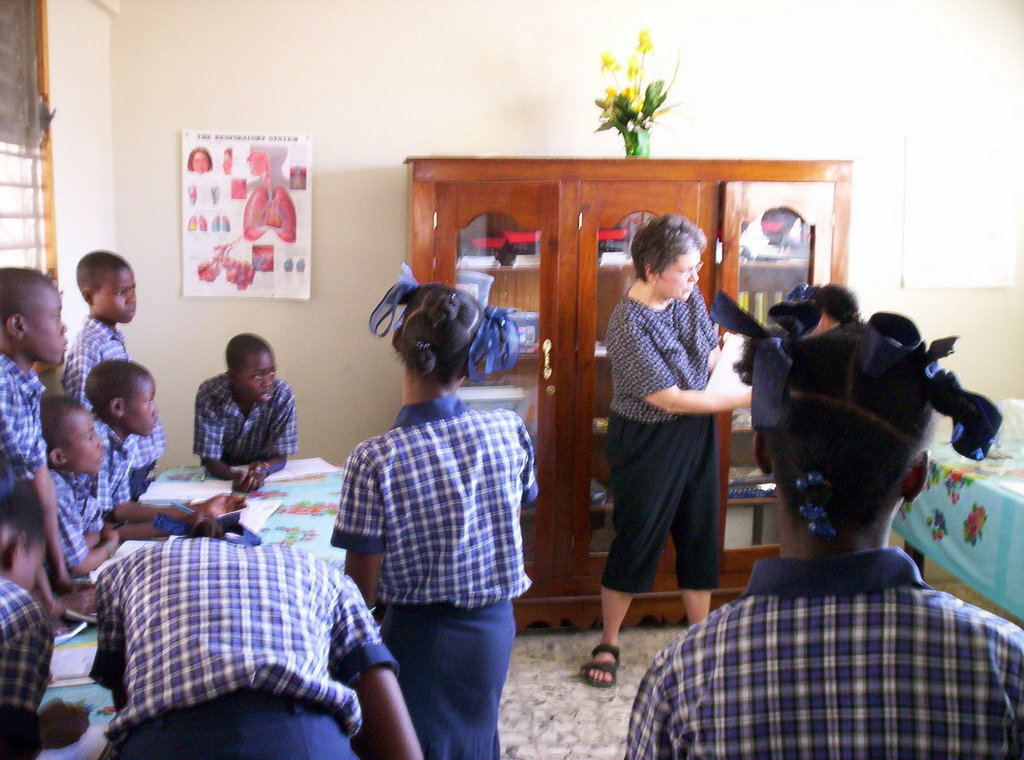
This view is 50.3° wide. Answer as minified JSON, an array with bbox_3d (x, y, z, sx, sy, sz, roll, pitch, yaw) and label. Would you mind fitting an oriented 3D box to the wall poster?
[{"bbox_3d":[-1.028,-0.641,4.241,0.500,0.645,0.010,1,7,-8],"label":"wall poster"}]

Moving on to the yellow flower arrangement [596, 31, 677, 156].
[{"bbox_3d":[0.483,-1.092,4.195,0.330,0.500,0.280,-1,8,-8],"label":"yellow flower arrangement"}]

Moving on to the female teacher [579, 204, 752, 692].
[{"bbox_3d":[0.529,0.236,3.784,0.500,1.600,0.520,8,10,43],"label":"female teacher"}]

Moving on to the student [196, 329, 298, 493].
[{"bbox_3d":[-0.879,0.448,3.612,0.370,1.200,0.450,-2,8,-15],"label":"student"}]

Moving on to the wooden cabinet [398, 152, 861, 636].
[{"bbox_3d":[0.433,0.052,4.356,1.694,1.811,0.370,-1,8,-8],"label":"wooden cabinet"}]

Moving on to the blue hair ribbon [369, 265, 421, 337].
[{"bbox_3d":[-0.230,-0.158,2.138,0.110,0.150,0.090,2,8,10],"label":"blue hair ribbon"}]

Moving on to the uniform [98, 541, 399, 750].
[{"bbox_3d":[-0.443,0.477,1.779,0.460,0.270,0.420,-1,38,-13],"label":"uniform"}]

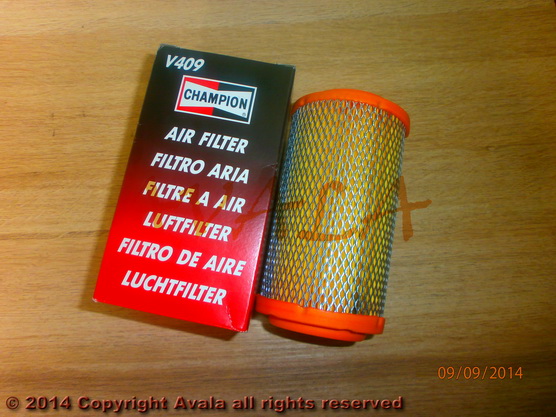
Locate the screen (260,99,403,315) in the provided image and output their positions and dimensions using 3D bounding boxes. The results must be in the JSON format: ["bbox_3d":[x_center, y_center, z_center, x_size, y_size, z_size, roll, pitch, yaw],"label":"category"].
[{"bbox_3d":[0.047,0.004,0.360,0.096,0.096,0.155,10,79,1],"label":"screen"}]

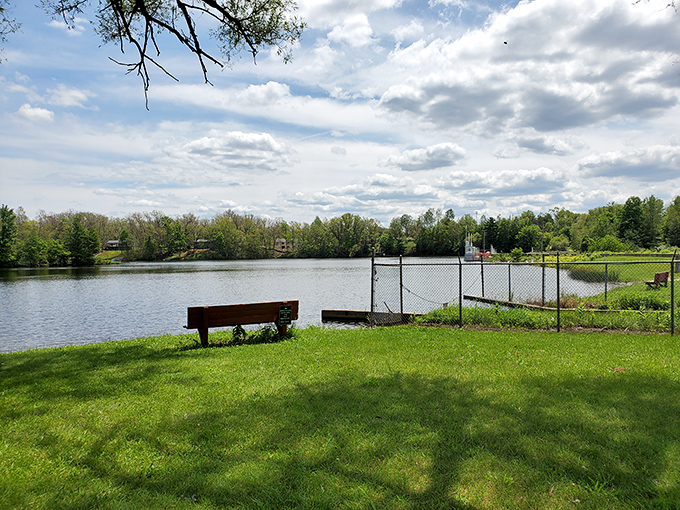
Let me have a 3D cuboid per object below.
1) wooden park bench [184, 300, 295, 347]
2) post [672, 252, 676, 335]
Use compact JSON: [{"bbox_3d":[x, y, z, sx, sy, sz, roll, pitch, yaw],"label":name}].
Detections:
[{"bbox_3d":[-2.165,1.484,11.330,2.470,0.820,0.600,-1,0,-28],"label":"wooden park bench"},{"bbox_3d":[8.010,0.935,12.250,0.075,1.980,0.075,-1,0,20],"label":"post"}]

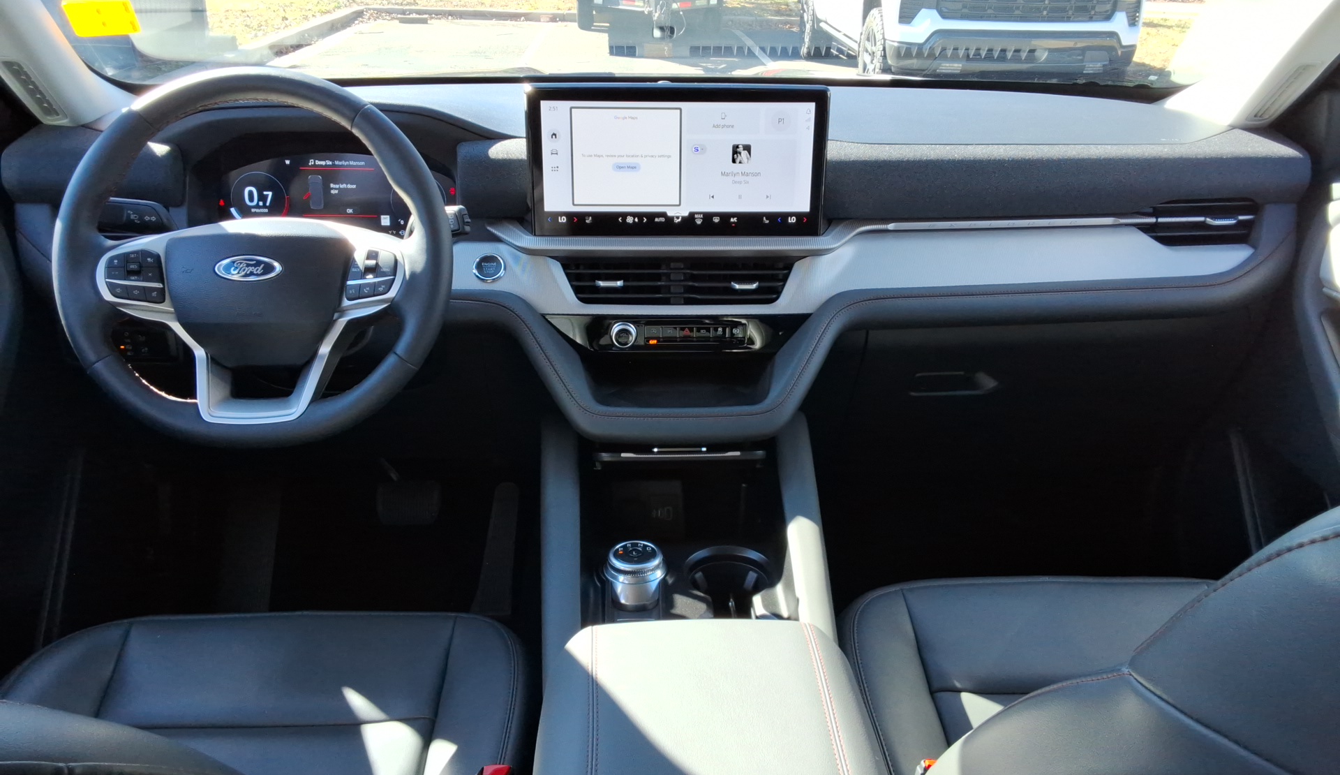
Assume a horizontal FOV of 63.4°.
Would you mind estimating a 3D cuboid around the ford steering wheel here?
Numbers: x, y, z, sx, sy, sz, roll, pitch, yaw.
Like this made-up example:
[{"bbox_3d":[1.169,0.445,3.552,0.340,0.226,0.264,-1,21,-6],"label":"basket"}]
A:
[{"bbox_3d":[-0.392,-0.121,1.046,0.378,0.362,0.085,0,-1,-2],"label":"ford steering wheel"}]

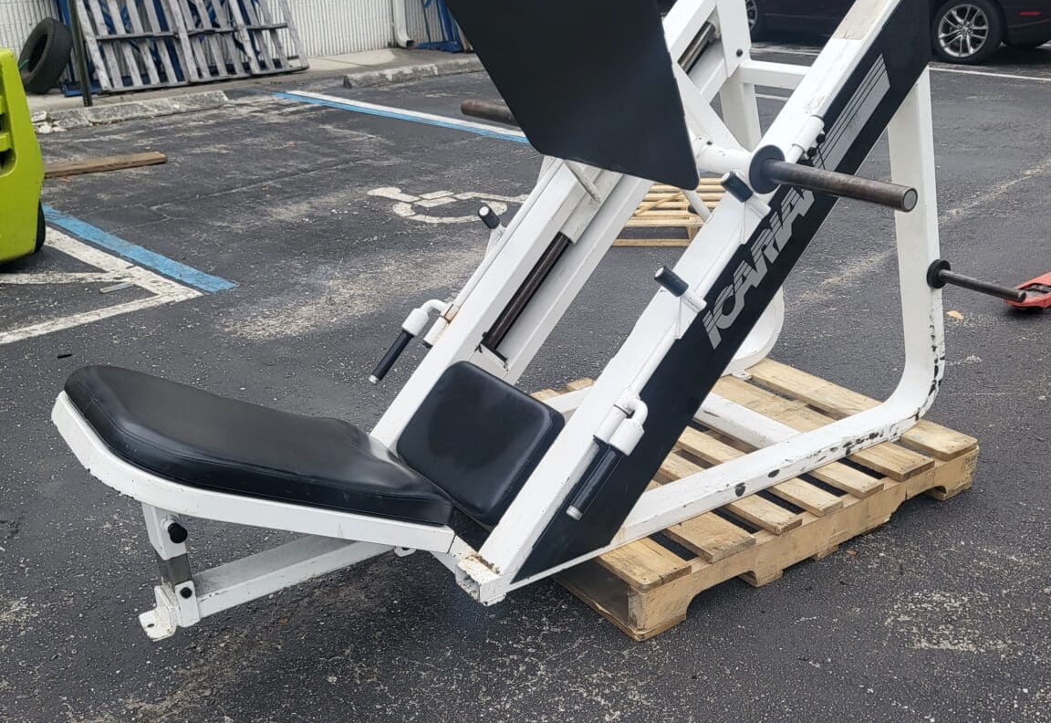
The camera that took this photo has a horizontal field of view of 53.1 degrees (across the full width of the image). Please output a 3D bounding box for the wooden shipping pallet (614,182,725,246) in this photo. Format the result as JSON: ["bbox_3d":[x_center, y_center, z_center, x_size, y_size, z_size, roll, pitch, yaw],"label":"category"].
[{"bbox_3d":[0.882,-0.860,5.925,1.016,0.135,1.219,0,21,3],"label":"wooden shipping pallet"}]

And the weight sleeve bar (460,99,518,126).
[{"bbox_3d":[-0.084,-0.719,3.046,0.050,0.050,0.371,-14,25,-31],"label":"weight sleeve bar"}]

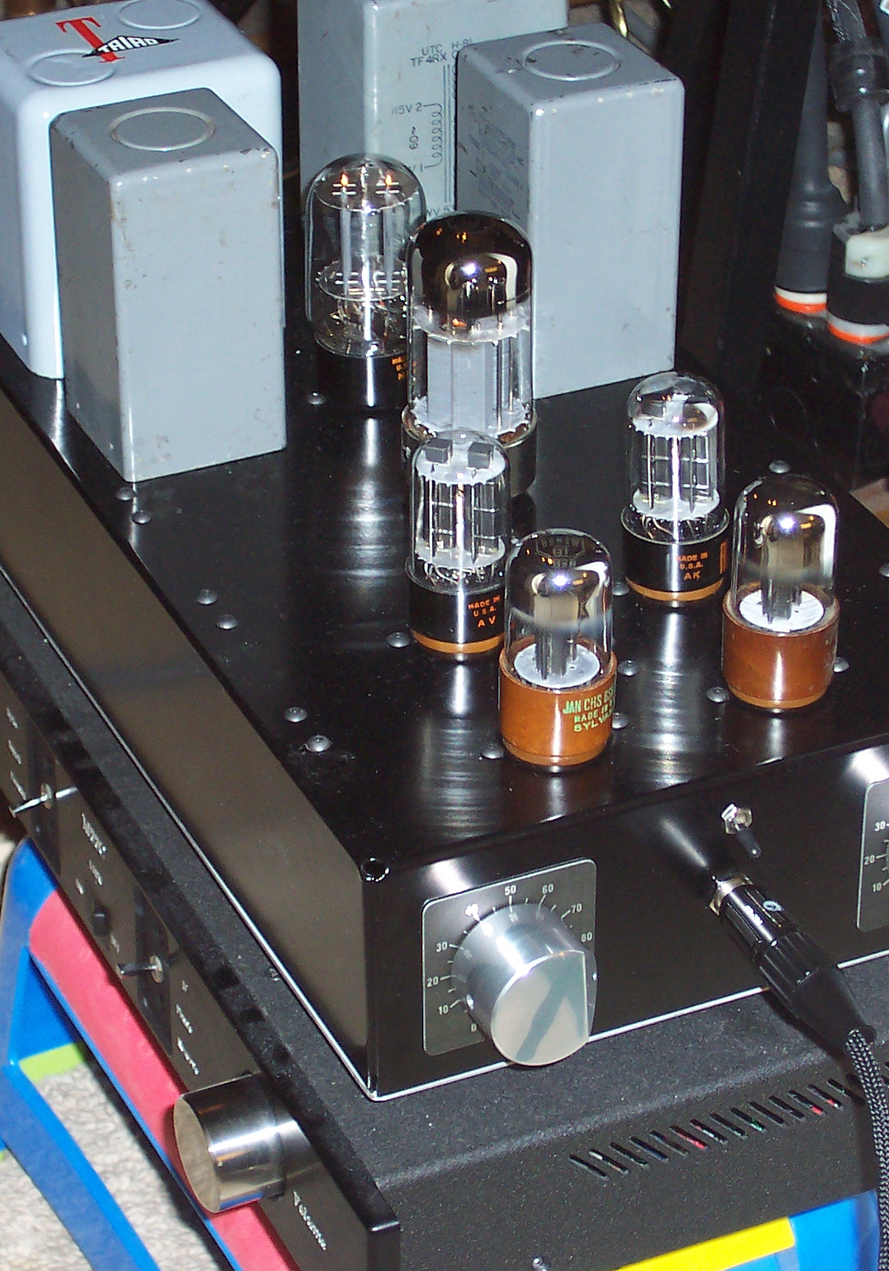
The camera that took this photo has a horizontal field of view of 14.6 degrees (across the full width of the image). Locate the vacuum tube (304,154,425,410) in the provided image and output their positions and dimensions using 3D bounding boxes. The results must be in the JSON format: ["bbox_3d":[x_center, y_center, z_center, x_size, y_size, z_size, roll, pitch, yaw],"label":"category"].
[{"bbox_3d":[-0.026,-0.118,1.140,0.040,0.082,0.040,0,31,0],"label":"vacuum tube"}]

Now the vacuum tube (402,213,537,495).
[{"bbox_3d":[0.008,-0.092,1.092,0.043,0.086,0.043,0,31,0],"label":"vacuum tube"}]

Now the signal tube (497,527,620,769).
[{"bbox_3d":[0.032,0.001,0.960,0.033,0.064,0.033,0,31,0],"label":"signal tube"}]

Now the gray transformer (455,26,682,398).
[{"bbox_3d":[0.041,-0.142,1.159,0.055,0.106,0.055,-14,34,-22],"label":"gray transformer"}]

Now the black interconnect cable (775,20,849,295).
[{"bbox_3d":[0.165,-0.219,1.565,0.031,0.133,0.031,0,31,0],"label":"black interconnect cable"}]

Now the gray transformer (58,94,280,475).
[{"bbox_3d":[-0.088,-0.113,1.111,0.055,0.105,0.055,-14,34,-22],"label":"gray transformer"}]

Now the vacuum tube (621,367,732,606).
[{"bbox_3d":[0.070,-0.046,1.035,0.033,0.067,0.033,0,31,0],"label":"vacuum tube"}]

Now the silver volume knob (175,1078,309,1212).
[{"bbox_3d":[-0.061,0.143,0.982,0.020,0.035,0.035,-13,34,-21],"label":"silver volume knob"}]

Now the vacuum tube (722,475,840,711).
[{"bbox_3d":[0.096,-0.015,0.985,0.033,0.065,0.033,0,31,0],"label":"vacuum tube"}]

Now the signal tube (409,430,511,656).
[{"bbox_3d":[0.004,-0.029,1.010,0.032,0.064,0.032,0,31,0],"label":"signal tube"}]

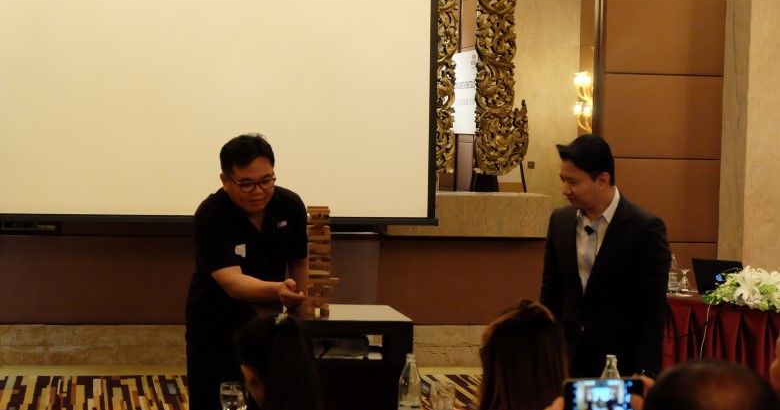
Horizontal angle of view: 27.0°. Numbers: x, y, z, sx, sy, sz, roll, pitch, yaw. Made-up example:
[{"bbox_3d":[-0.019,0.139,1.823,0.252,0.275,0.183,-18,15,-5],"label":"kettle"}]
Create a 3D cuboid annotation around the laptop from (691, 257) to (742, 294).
[{"bbox_3d":[2.076,0.439,9.986,0.325,0.220,0.290,3,3,31],"label":"laptop"}]

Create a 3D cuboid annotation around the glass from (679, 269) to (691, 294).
[{"bbox_3d":[1.831,0.468,10.061,0.073,0.146,0.073,1,2,-11],"label":"glass"}]

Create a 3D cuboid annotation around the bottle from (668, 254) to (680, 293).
[{"bbox_3d":[1.762,0.415,10.042,0.070,0.250,0.070,1,2,-11],"label":"bottle"}]

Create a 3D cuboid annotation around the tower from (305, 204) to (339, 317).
[{"bbox_3d":[-0.228,0.199,5.633,0.105,0.383,0.085,1,2,-11],"label":"tower"}]

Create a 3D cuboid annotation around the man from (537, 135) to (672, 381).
[{"bbox_3d":[0.766,0.595,5.750,0.510,1.680,0.300,3,3,36],"label":"man"}]

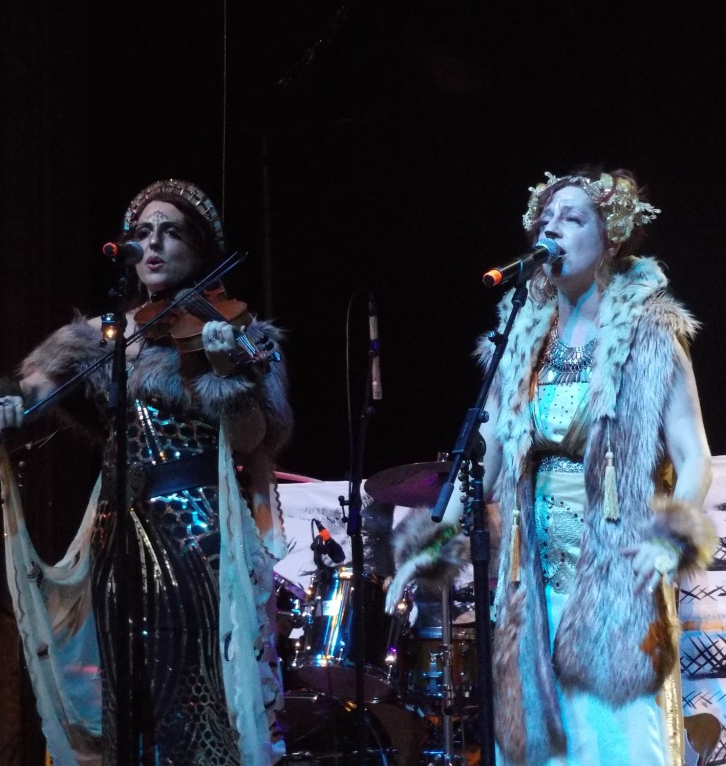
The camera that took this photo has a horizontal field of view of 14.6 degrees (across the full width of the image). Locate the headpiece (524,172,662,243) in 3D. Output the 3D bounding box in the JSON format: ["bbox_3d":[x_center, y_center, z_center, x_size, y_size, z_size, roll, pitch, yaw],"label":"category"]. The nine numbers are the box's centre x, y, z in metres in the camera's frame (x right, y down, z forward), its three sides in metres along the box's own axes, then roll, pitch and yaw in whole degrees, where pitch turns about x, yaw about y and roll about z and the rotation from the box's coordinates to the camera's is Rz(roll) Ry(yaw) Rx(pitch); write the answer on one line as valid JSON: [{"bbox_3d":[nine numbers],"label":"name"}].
[{"bbox_3d":[0.473,-0.365,5.900,0.235,0.140,0.195,0,-14,39],"label":"headpiece"}]

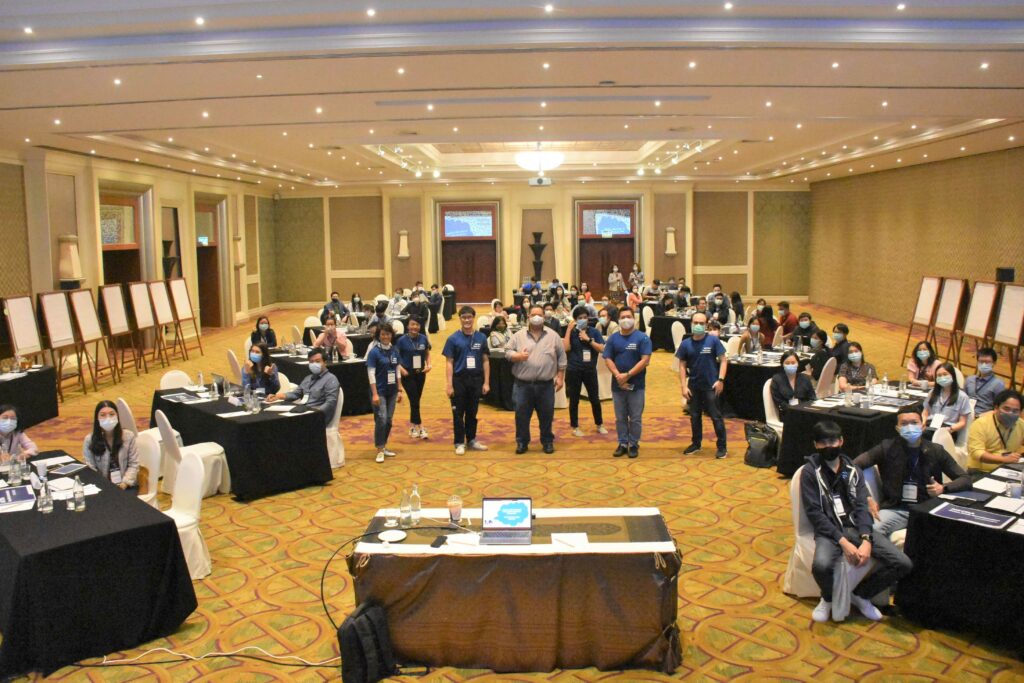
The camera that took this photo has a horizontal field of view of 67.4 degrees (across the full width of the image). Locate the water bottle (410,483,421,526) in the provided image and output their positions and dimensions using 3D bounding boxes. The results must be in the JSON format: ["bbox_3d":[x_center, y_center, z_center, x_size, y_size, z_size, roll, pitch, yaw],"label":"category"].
[{"bbox_3d":[-0.624,1.050,4.970,0.066,0.260,0.066,-1,8,0],"label":"water bottle"}]

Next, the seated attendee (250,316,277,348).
[{"bbox_3d":[-4.195,0.184,13.230,0.500,1.230,0.720,-6,9,-31],"label":"seated attendee"}]

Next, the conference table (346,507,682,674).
[{"bbox_3d":[0.037,1.538,4.852,1.880,0.750,0.740,0,8,3],"label":"conference table"}]

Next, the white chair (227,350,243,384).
[{"bbox_3d":[-3.770,0.558,11.076,0.570,0.940,0.460,-8,11,-43],"label":"white chair"}]

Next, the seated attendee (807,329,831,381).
[{"bbox_3d":[3.965,0.497,10.036,0.720,1.220,0.500,0,8,2],"label":"seated attendee"}]

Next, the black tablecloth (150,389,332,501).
[{"bbox_3d":[-3.047,1.015,8.492,0.900,0.750,2.280,-8,11,-44],"label":"black tablecloth"}]

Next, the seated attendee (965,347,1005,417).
[{"bbox_3d":[5.190,0.700,8.570,0.750,1.280,0.520,-8,10,-41],"label":"seated attendee"}]

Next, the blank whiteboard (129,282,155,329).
[{"bbox_3d":[-6.930,-0.666,14.405,0.040,0.860,0.640,-8,8,3],"label":"blank whiteboard"}]

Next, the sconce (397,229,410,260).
[{"bbox_3d":[-3.753,-3.276,26.225,0.420,0.950,0.240,0,8,2],"label":"sconce"}]

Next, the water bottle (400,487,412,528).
[{"bbox_3d":[-0.672,1.045,4.847,0.065,0.245,0.065,0,8,2],"label":"water bottle"}]

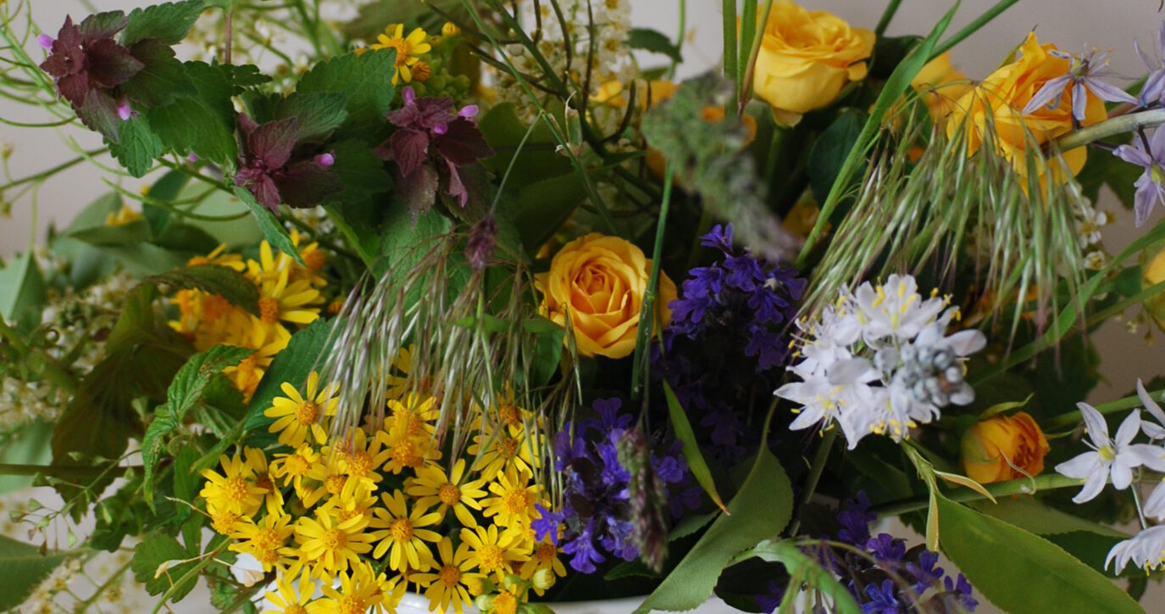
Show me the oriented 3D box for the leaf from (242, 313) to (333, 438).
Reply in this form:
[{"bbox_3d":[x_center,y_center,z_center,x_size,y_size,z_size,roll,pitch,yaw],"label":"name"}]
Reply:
[{"bbox_3d":[-0.080,0.019,1.080,0.022,0.041,0.010,40,6,16],"label":"leaf"}]

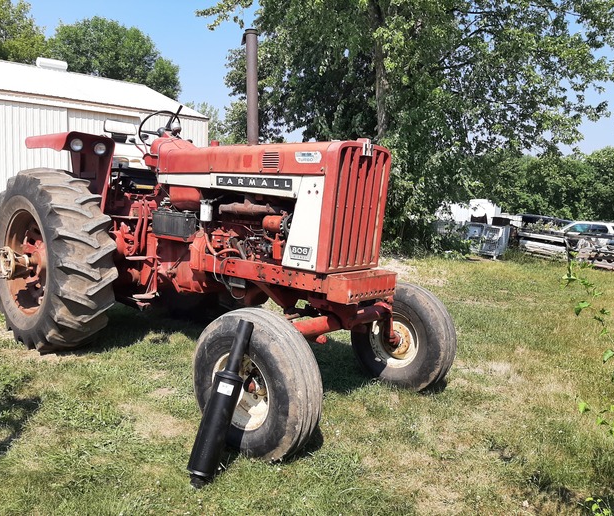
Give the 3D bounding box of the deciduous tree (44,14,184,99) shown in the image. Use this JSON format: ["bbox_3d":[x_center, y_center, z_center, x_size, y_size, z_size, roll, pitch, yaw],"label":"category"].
[{"bbox_3d":[-15.692,-12.070,41.986,11.300,14.200,11.000,0,7,-21],"label":"deciduous tree"}]

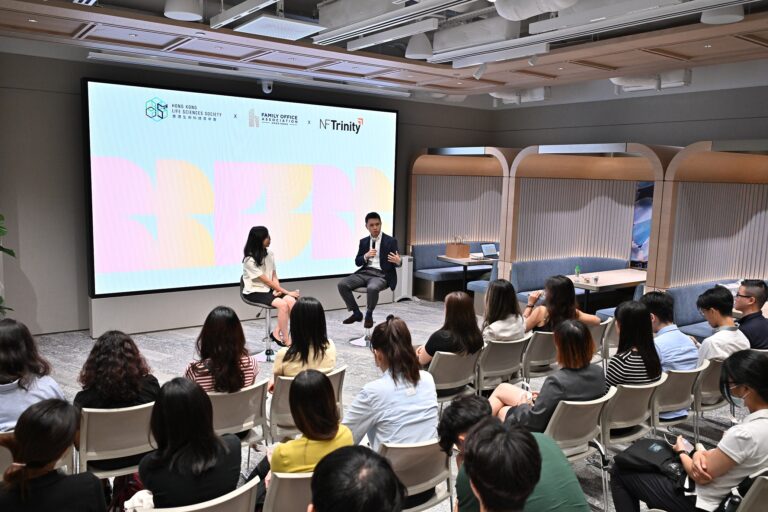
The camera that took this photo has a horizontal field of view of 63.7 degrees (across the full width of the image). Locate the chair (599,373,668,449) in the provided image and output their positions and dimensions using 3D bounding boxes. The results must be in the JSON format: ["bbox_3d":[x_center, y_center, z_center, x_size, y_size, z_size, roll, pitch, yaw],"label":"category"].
[{"bbox_3d":[1.436,1.131,4.053,0.510,0.820,0.560,-3,9,-33],"label":"chair"}]

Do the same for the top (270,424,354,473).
[{"bbox_3d":[-0.331,0.981,2.770,0.420,0.520,0.280,-3,9,-30],"label":"top"}]

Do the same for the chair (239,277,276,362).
[{"bbox_3d":[-1.258,0.678,6.693,0.480,0.860,0.440,6,9,27],"label":"chair"}]

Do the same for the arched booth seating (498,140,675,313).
[{"bbox_3d":[2.982,-0.136,7.816,1.750,2.434,2.192,-3,9,-33],"label":"arched booth seating"}]

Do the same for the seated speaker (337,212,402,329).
[{"bbox_3d":[-0.210,0.160,7.208,0.580,1.270,0.700,5,8,23],"label":"seated speaker"}]

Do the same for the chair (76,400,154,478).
[{"bbox_3d":[-1.433,1.120,3.431,0.510,0.820,0.560,-3,9,-31],"label":"chair"}]

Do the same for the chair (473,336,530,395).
[{"bbox_3d":[0.803,0.993,4.930,0.510,0.820,0.560,-3,9,-35],"label":"chair"}]

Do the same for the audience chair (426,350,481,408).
[{"bbox_3d":[0.401,1.023,4.676,0.490,0.810,0.550,-4,9,-35],"label":"audience chair"}]

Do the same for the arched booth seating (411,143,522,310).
[{"bbox_3d":[1.783,-0.418,9.640,1.750,2.434,2.192,-3,9,-33],"label":"arched booth seating"}]

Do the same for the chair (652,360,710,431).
[{"bbox_3d":[1.895,1.106,4.351,0.510,0.820,0.560,-3,9,-33],"label":"chair"}]

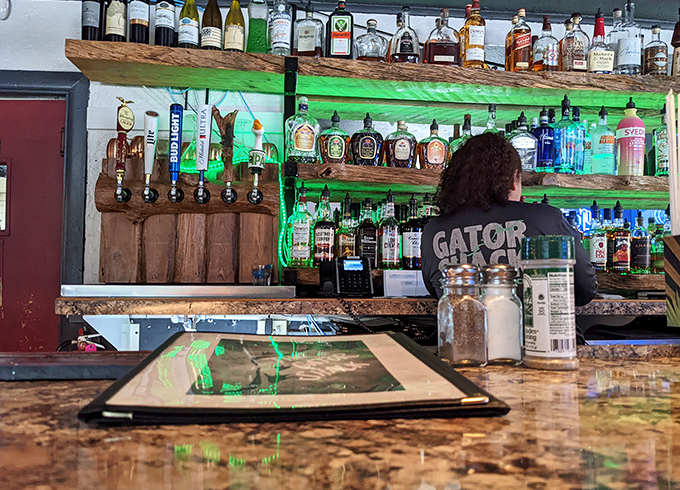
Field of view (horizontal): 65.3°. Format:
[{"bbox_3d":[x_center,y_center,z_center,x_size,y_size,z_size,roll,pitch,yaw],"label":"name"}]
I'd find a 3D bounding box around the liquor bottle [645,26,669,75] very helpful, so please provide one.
[{"bbox_3d":[1.382,-0.836,2.316,0.090,0.240,0.090,1,-2,4],"label":"liquor bottle"}]

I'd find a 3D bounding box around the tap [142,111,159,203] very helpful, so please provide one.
[{"bbox_3d":[-0.718,-0.334,2.010,0.062,0.347,0.100,1,-2,-7],"label":"tap"}]

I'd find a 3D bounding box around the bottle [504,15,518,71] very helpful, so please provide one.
[{"bbox_3d":[0.778,-0.878,2.367,0.075,0.292,0.075,1,-2,3],"label":"bottle"}]

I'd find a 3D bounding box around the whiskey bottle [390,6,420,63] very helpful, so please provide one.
[{"bbox_3d":[0.273,-0.855,2.190,0.120,0.264,0.096,1,-2,-7],"label":"whiskey bottle"}]

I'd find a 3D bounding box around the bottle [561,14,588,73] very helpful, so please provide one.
[{"bbox_3d":[1.013,-0.857,2.273,0.112,0.283,0.084,1,-2,-5],"label":"bottle"}]

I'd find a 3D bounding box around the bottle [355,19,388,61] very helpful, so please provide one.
[{"bbox_3d":[0.130,-0.830,2.160,0.127,0.183,0.075,1,-4,-5],"label":"bottle"}]

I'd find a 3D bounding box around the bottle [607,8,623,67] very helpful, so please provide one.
[{"bbox_3d":[1.280,-0.908,2.438,0.092,0.363,0.092,1,-2,-7],"label":"bottle"}]

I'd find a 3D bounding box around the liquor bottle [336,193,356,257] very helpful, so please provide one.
[{"bbox_3d":[0.031,-0.060,2.201,0.093,0.312,0.090,1,-1,-3],"label":"liquor bottle"}]

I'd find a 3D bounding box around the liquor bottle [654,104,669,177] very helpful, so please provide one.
[{"bbox_3d":[1.491,-0.479,2.420,0.098,0.335,0.092,1,-4,-6],"label":"liquor bottle"}]

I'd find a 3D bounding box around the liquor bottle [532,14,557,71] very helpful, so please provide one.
[{"bbox_3d":[0.895,-0.866,2.301,0.094,0.264,0.094,1,-2,-7],"label":"liquor bottle"}]

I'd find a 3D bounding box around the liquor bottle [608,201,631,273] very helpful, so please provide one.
[{"bbox_3d":[1.260,-0.036,2.400,0.082,0.332,0.080,1,-4,-5],"label":"liquor bottle"}]

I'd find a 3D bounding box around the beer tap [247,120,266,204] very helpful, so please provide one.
[{"bbox_3d":[-0.326,-0.322,2.060,0.066,0.327,0.110,1,-4,-8],"label":"beer tap"}]

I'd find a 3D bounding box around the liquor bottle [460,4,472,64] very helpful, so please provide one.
[{"bbox_3d":[0.558,-0.878,2.270,0.085,0.305,0.083,1,-4,-7],"label":"liquor bottle"}]

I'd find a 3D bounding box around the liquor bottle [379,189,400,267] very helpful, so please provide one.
[{"bbox_3d":[0.204,-0.065,2.189,0.082,0.329,0.082,1,-2,-7],"label":"liquor bottle"}]

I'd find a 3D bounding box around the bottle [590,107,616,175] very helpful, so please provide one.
[{"bbox_3d":[1.154,-0.450,2.320,0.090,0.310,0.090,1,-1,-6],"label":"bottle"}]

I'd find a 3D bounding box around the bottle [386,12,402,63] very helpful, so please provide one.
[{"bbox_3d":[0.260,-0.874,2.318,0.120,0.278,0.075,1,-1,-4],"label":"bottle"}]

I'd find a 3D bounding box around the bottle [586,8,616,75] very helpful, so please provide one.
[{"bbox_3d":[1.153,-0.883,2.338,0.095,0.322,0.088,1,-1,15],"label":"bottle"}]

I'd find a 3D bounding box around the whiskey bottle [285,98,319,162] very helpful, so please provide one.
[{"bbox_3d":[-0.150,-0.465,2.183,0.146,0.291,0.100,1,-1,-8],"label":"whiskey bottle"}]

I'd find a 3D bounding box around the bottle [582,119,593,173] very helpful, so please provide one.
[{"bbox_3d":[1.096,-0.420,2.364,0.085,0.280,0.085,1,-2,-3],"label":"bottle"}]

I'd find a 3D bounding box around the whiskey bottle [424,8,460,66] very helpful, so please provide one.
[{"bbox_3d":[0.431,-0.851,2.180,0.130,0.242,0.075,1,-4,-6],"label":"whiskey bottle"}]

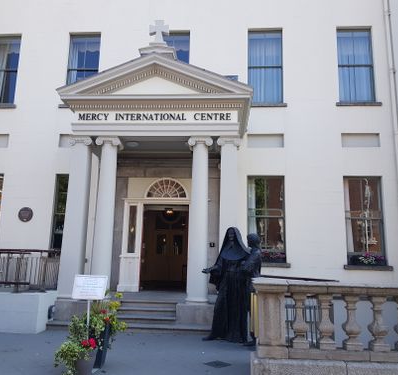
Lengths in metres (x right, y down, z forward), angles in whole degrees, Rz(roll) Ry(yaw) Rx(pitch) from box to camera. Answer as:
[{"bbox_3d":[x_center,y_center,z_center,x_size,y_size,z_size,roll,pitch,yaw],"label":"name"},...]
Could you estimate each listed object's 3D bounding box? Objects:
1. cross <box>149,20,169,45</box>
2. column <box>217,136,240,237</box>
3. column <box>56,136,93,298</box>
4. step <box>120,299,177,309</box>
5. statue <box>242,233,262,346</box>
[{"bbox_3d":[-0.940,-3.723,9.053,0.472,0.649,0.155,1,-11,4],"label":"cross"},{"bbox_3d":[0.656,0.677,8.243,0.543,3.617,0.479,1,-11,4],"label":"column"},{"bbox_3d":[-2.712,0.642,8.457,0.543,3.617,0.479,1,-11,4],"label":"column"},{"bbox_3d":[-1.058,2.552,8.206,1.311,0.155,0.338,1,-11,4],"label":"step"},{"bbox_3d":[0.918,1.745,6.513,0.451,1.861,0.493,-2,-11,15],"label":"statue"}]

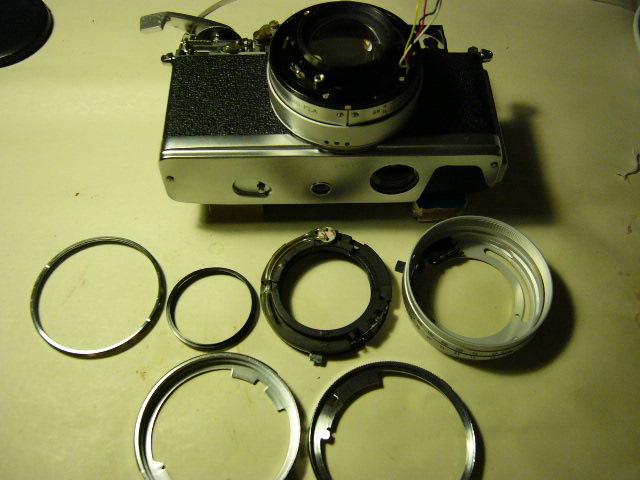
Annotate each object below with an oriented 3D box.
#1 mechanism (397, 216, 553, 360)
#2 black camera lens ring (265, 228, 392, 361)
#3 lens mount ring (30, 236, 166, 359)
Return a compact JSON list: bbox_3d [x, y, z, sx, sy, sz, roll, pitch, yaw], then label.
[{"bbox_3d":[0.066,0.020,0.277,0.061,0.019,0.060,-2,60,0],"label":"mechanism"},{"bbox_3d":[0.003,0.023,0.268,0.054,0.007,0.057,0,60,0],"label":"black camera lens ring"},{"bbox_3d":[-0.098,0.025,0.287,0.057,0.005,0.057,-2,60,0],"label":"lens mount ring"}]

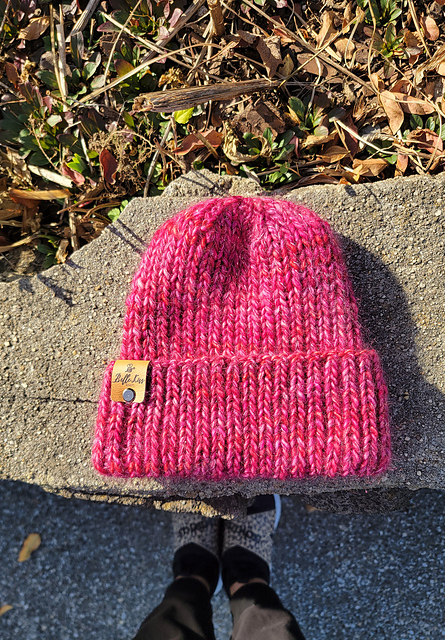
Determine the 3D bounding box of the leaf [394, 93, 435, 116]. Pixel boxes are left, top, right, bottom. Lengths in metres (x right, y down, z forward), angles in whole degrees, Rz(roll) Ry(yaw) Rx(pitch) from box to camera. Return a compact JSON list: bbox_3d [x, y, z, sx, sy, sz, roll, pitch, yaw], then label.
[{"bbox_3d":[0.216,-0.243,0.498,0.046,0.008,0.020,24,92,9],"label":"leaf"}]

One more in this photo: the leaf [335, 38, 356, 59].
[{"bbox_3d":[0.148,-0.325,0.532,0.023,0.008,0.022,-7,95,8],"label":"leaf"}]

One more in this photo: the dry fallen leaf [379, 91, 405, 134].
[{"bbox_3d":[0.203,-0.247,0.529,0.028,0.014,0.064,-8,71,-3],"label":"dry fallen leaf"}]

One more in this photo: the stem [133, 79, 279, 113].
[{"bbox_3d":[-0.018,-0.275,0.541,0.180,0.022,0.024,-11,71,-4],"label":"stem"}]

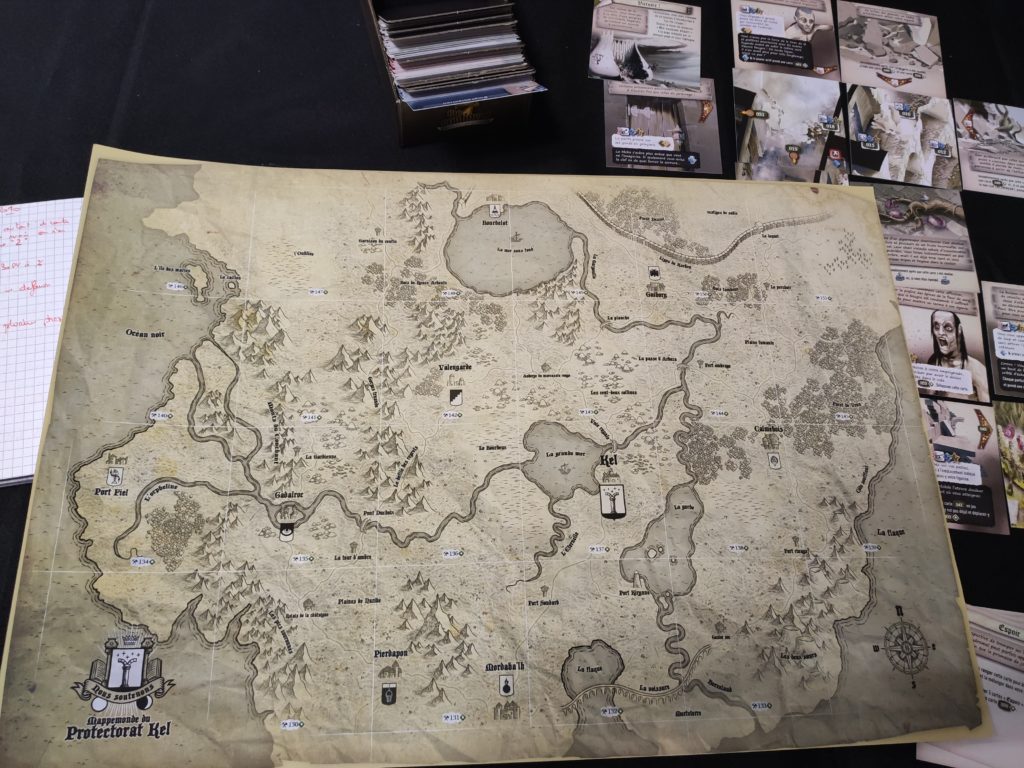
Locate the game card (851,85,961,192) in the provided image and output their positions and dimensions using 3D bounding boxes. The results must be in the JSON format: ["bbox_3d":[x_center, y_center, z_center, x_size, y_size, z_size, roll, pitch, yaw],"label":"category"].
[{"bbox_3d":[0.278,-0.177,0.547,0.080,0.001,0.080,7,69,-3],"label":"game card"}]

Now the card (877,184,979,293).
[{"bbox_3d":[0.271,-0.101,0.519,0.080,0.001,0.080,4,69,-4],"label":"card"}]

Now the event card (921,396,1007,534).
[{"bbox_3d":[0.257,0.047,0.463,0.080,0.001,0.080,7,69,-3],"label":"event card"}]

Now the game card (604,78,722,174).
[{"bbox_3d":[0.104,-0.182,0.533,0.080,0.001,0.080,3,70,-4],"label":"game card"}]

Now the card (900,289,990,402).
[{"bbox_3d":[0.264,-0.030,0.492,0.080,0.001,0.080,8,69,-3],"label":"card"}]

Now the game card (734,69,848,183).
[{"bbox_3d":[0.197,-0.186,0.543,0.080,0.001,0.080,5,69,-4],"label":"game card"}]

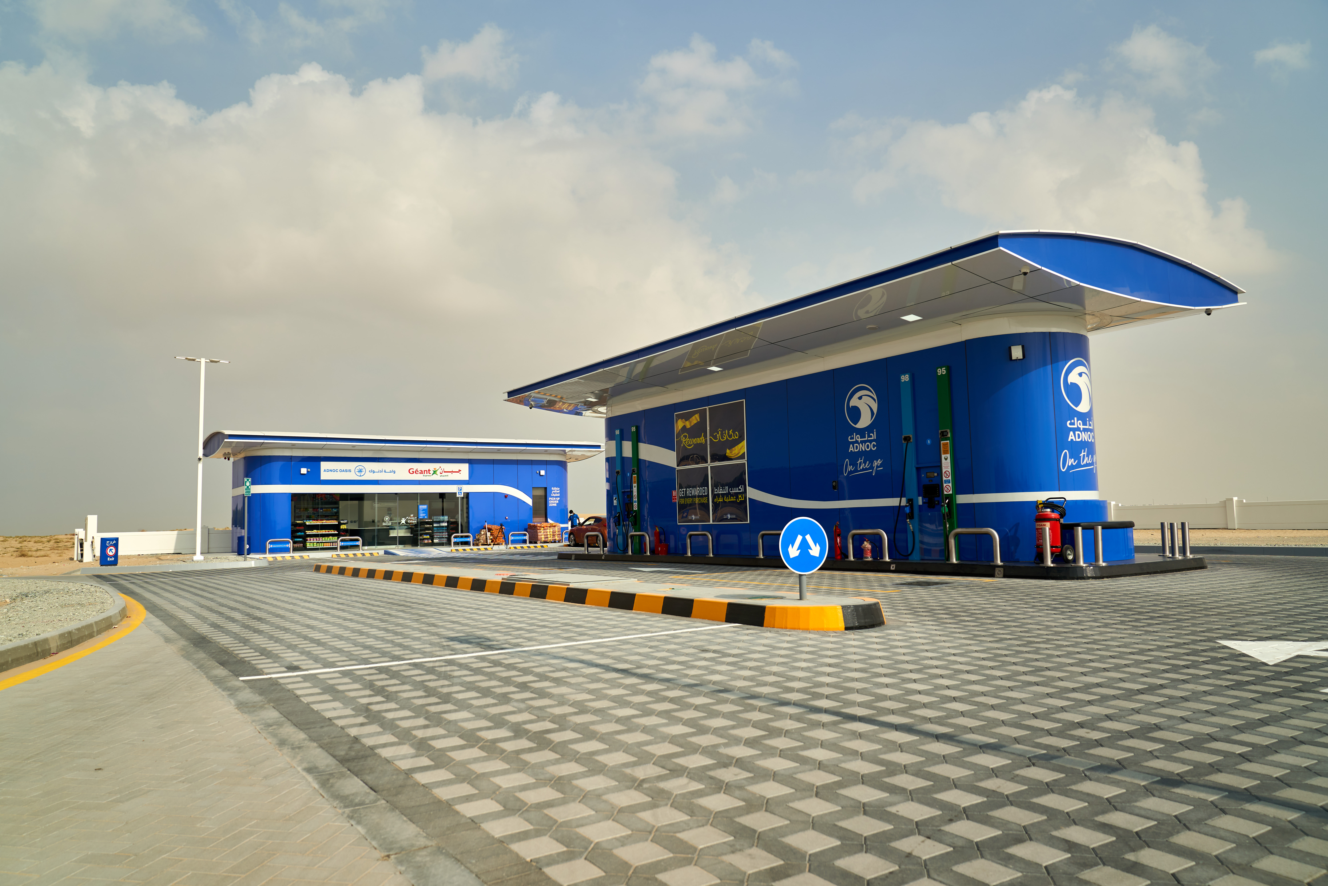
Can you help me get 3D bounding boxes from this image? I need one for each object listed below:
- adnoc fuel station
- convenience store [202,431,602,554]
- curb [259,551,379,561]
[{"bbox_3d":[3.299,0.134,22.256,7.800,5.700,17.500,2,-6,-34],"label":"adnoc fuel station"},{"bbox_3d":[-12.260,2.379,42.878,17.400,5.300,7.500,2,-6,-34],"label":"convenience store"},{"bbox_3d":[-13.424,4.439,34.712,4.550,0.130,0.200,2,-6,-34],"label":"curb"}]

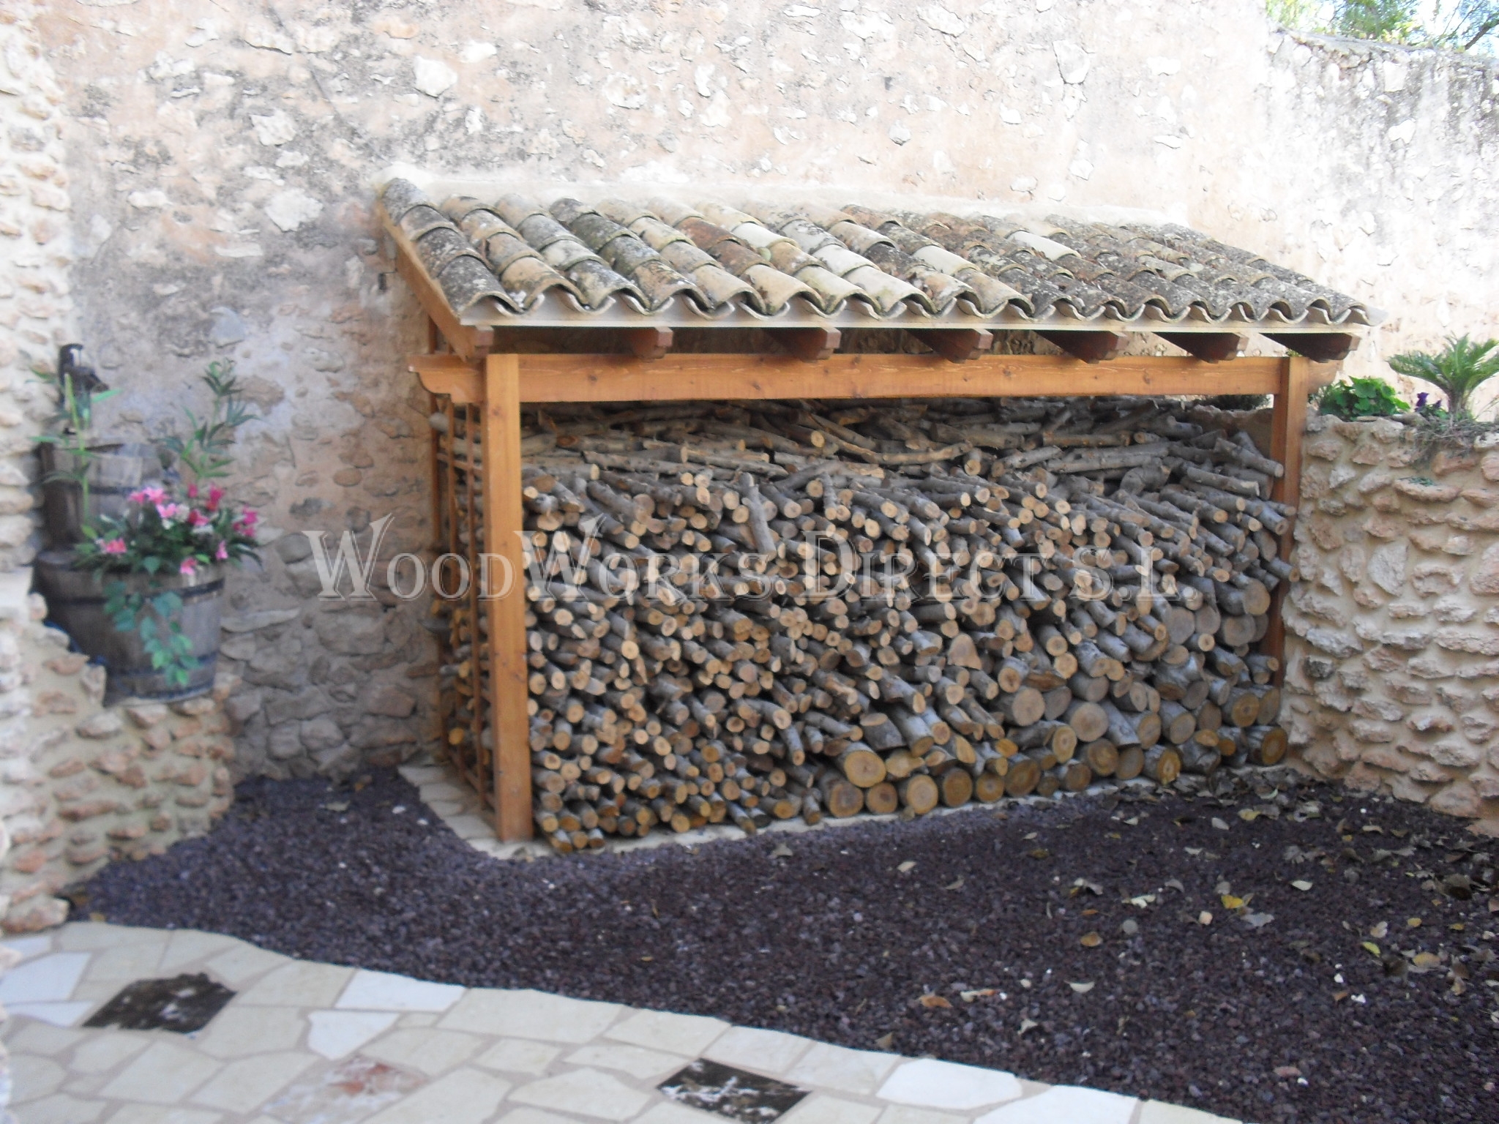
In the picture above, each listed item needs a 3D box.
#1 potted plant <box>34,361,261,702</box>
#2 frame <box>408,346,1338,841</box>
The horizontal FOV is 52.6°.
[{"bbox_3d":[-2.160,-0.120,5.420,0.760,1.130,0.700,-3,8,-22],"label":"potted plant"},{"bbox_3d":[0.510,-0.037,6.238,4.000,1.650,1.150,-3,8,-25],"label":"frame"}]

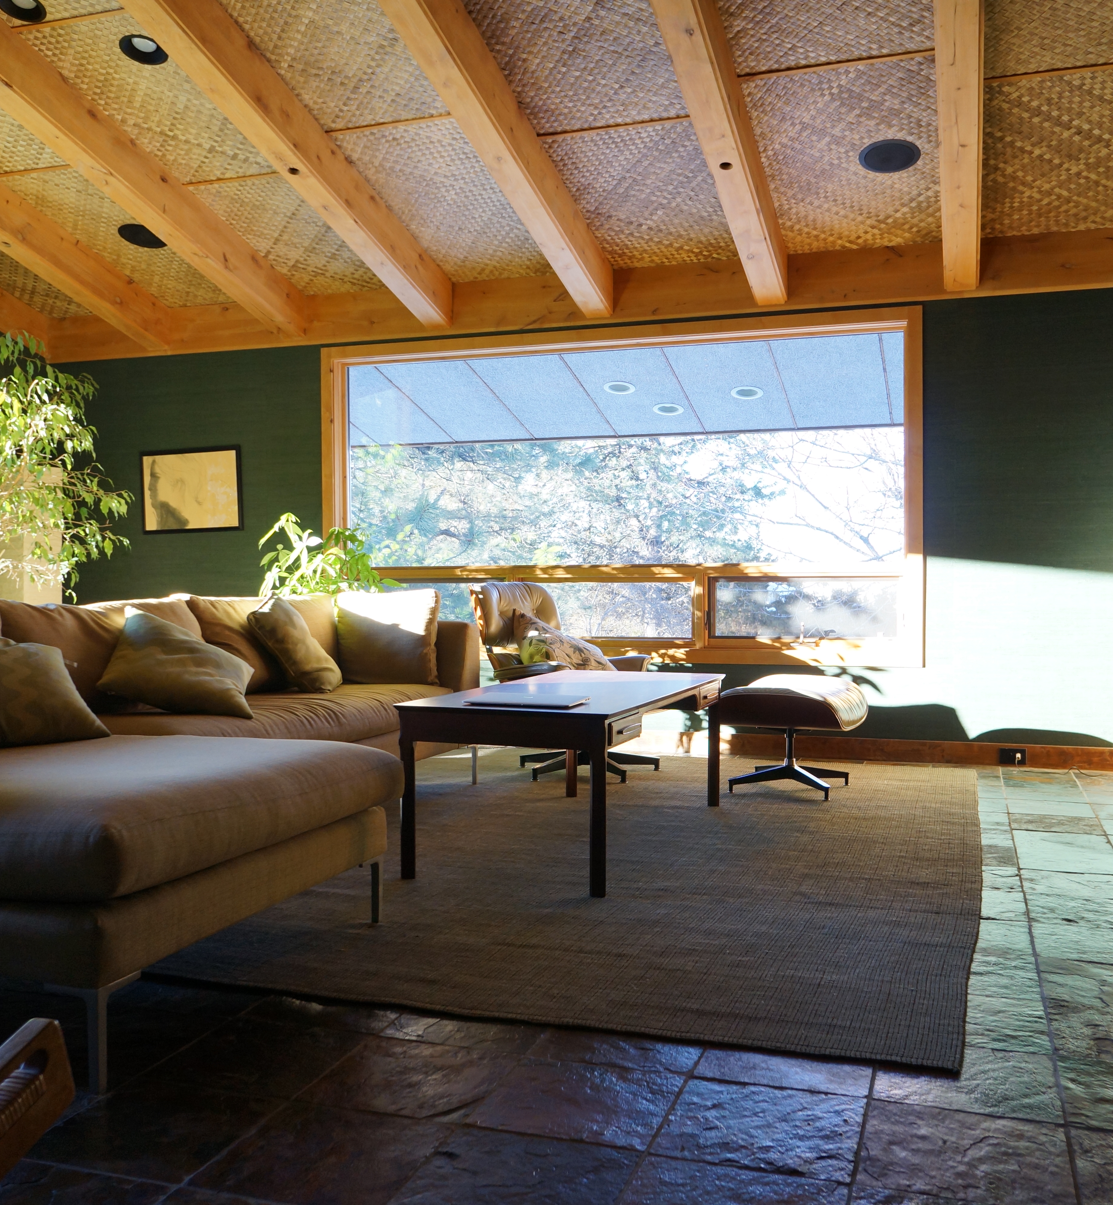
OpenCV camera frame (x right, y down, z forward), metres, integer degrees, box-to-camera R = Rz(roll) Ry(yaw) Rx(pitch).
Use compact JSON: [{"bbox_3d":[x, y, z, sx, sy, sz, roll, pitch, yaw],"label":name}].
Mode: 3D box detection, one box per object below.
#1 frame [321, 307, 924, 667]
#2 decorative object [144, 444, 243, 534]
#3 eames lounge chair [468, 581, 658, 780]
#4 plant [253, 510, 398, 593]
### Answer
[{"bbox_3d":[0.216,-0.529,5.955,3.064,1.630,0.120,0,1,19],"label":"frame"},{"bbox_3d":[-2.033,-0.619,6.675,0.655,0.463,0.030,0,1,19],"label":"decorative object"},{"bbox_3d":[0.074,0.330,5.334,0.860,0.830,0.840,1,2,31],"label":"eames lounge chair"},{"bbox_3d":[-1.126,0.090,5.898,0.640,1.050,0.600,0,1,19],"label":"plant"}]

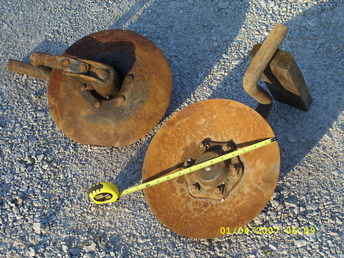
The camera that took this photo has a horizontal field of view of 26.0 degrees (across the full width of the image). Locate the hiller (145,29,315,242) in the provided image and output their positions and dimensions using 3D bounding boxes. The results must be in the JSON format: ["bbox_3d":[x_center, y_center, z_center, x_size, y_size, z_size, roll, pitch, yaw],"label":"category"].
[{"bbox_3d":[0.150,-0.016,1.716,0.325,0.168,0.570,25,58,17],"label":"hiller"}]

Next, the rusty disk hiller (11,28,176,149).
[{"bbox_3d":[-0.203,-0.128,1.823,0.420,0.125,0.320,11,55,8],"label":"rusty disk hiller"}]

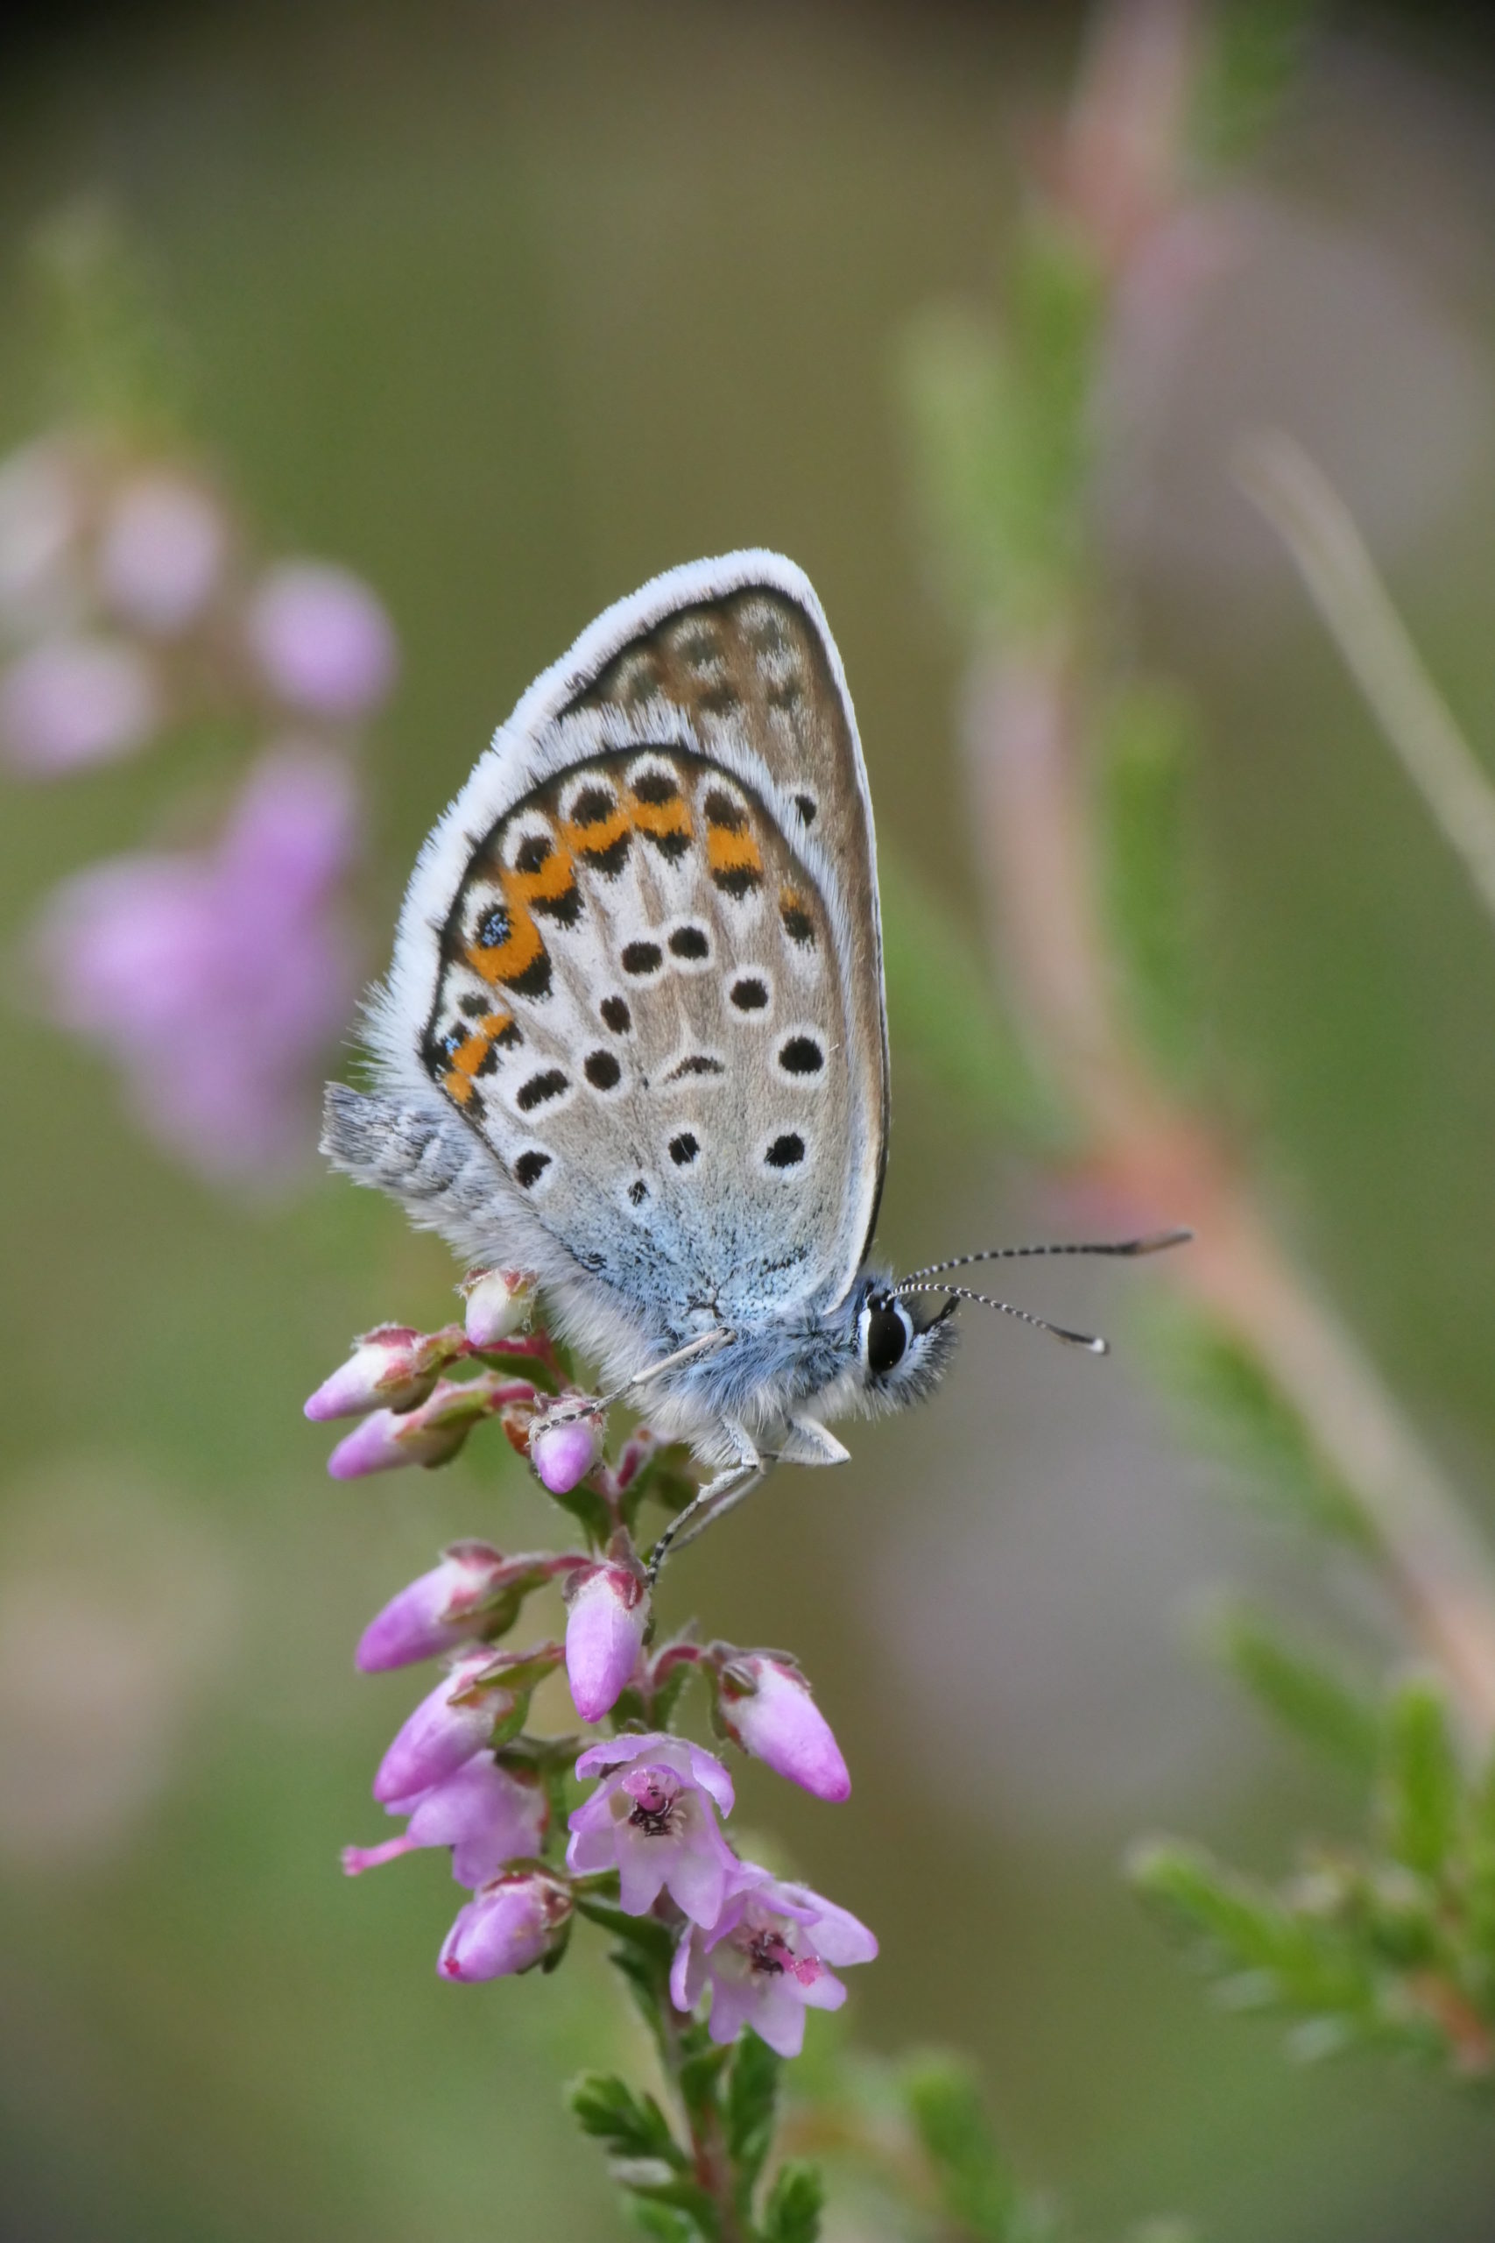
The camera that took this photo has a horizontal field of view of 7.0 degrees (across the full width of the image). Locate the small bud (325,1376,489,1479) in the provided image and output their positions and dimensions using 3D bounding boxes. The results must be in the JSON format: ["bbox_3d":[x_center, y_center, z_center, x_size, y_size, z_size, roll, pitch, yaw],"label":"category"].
[{"bbox_3d":[-0.006,0.006,0.225,0.003,0.002,0.002,-26,15,-9],"label":"small bud"}]

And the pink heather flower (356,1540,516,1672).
[{"bbox_3d":[-0.006,0.009,0.225,0.003,0.002,0.002,-35,19,-12],"label":"pink heather flower"}]

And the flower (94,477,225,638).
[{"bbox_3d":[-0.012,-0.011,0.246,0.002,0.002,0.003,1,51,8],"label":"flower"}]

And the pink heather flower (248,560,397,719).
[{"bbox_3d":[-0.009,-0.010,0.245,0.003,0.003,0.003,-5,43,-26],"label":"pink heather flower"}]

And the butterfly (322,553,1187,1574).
[{"bbox_3d":[0.001,-0.001,0.225,0.016,0.019,0.005,18,5,10],"label":"butterfly"}]

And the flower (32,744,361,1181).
[{"bbox_3d":[-0.011,-0.003,0.246,0.006,0.008,0.005,8,16,37],"label":"flower"}]

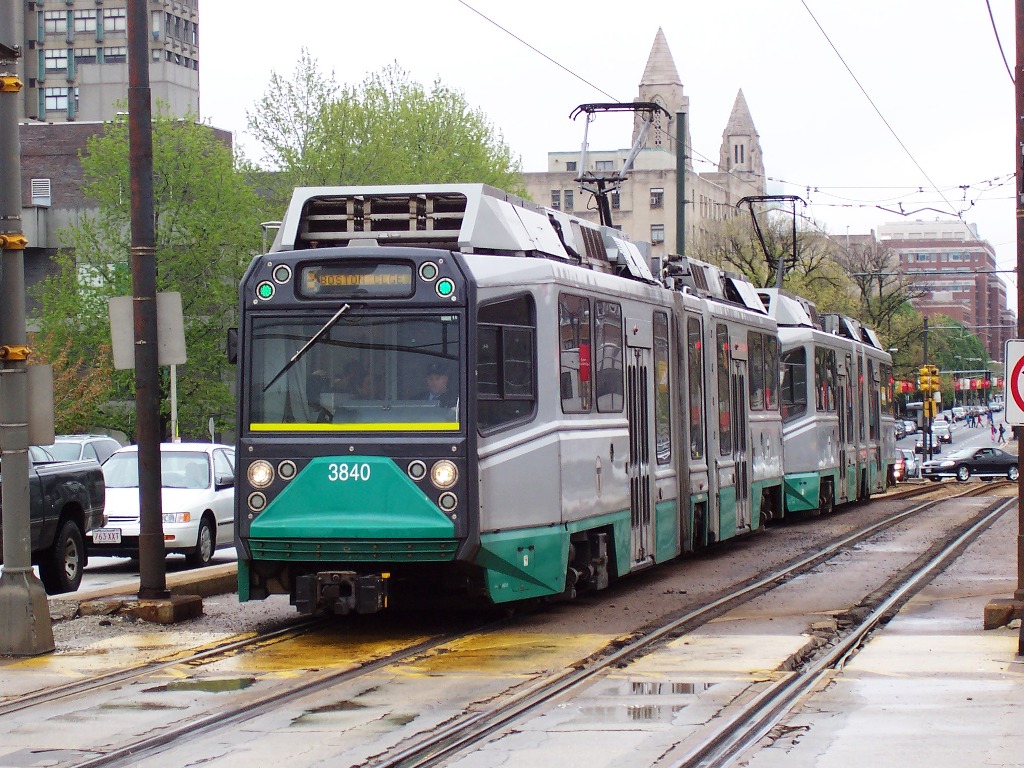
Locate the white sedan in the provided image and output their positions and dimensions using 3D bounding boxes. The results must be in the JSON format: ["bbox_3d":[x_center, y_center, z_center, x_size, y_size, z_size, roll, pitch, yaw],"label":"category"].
[{"bbox_3d":[-3.790,1.345,36.700,1.780,1.400,4.670,0,0,11],"label":"white sedan"}]

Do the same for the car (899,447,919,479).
[{"bbox_3d":[17.160,3.580,145.000,1.770,1.420,4.600,0,0,10],"label":"car"}]

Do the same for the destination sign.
[{"bbox_3d":[-1.172,-0.780,24.750,0.900,0.275,0.100,0,0,11],"label":"destination sign"}]

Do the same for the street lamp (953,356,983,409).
[{"bbox_3d":[55.500,0.850,400.000,3.200,8.400,0.500,0,0,10],"label":"street lamp"}]

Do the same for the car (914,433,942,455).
[{"bbox_3d":[26.600,3.760,210.000,1.770,1.470,4.600,0,0,10],"label":"car"}]

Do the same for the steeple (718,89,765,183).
[{"bbox_3d":[30.000,-32.500,430.000,5.700,12.400,5.700,0,0,10],"label":"steeple"}]

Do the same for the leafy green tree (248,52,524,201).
[{"bbox_3d":[-3.550,-3.100,93.000,7.600,12.100,7.600,0,0,10],"label":"leafy green tree"}]

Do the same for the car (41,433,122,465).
[{"bbox_3d":[-10.050,1.960,74.000,1.800,1.620,4.600,0,0,9],"label":"car"}]

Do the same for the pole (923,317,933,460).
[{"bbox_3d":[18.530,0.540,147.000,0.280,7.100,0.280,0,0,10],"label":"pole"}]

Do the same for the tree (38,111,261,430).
[{"bbox_3d":[-8.610,-1.880,78.000,5.600,9.200,5.400,0,0,10],"label":"tree"}]

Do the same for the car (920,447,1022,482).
[{"bbox_3d":[18.700,3.240,132.000,5.030,1.410,1.850,0,-1,-38],"label":"car"}]

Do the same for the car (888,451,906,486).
[{"bbox_3d":[15.400,3.350,135.500,1.760,1.420,4.500,0,0,10],"label":"car"}]

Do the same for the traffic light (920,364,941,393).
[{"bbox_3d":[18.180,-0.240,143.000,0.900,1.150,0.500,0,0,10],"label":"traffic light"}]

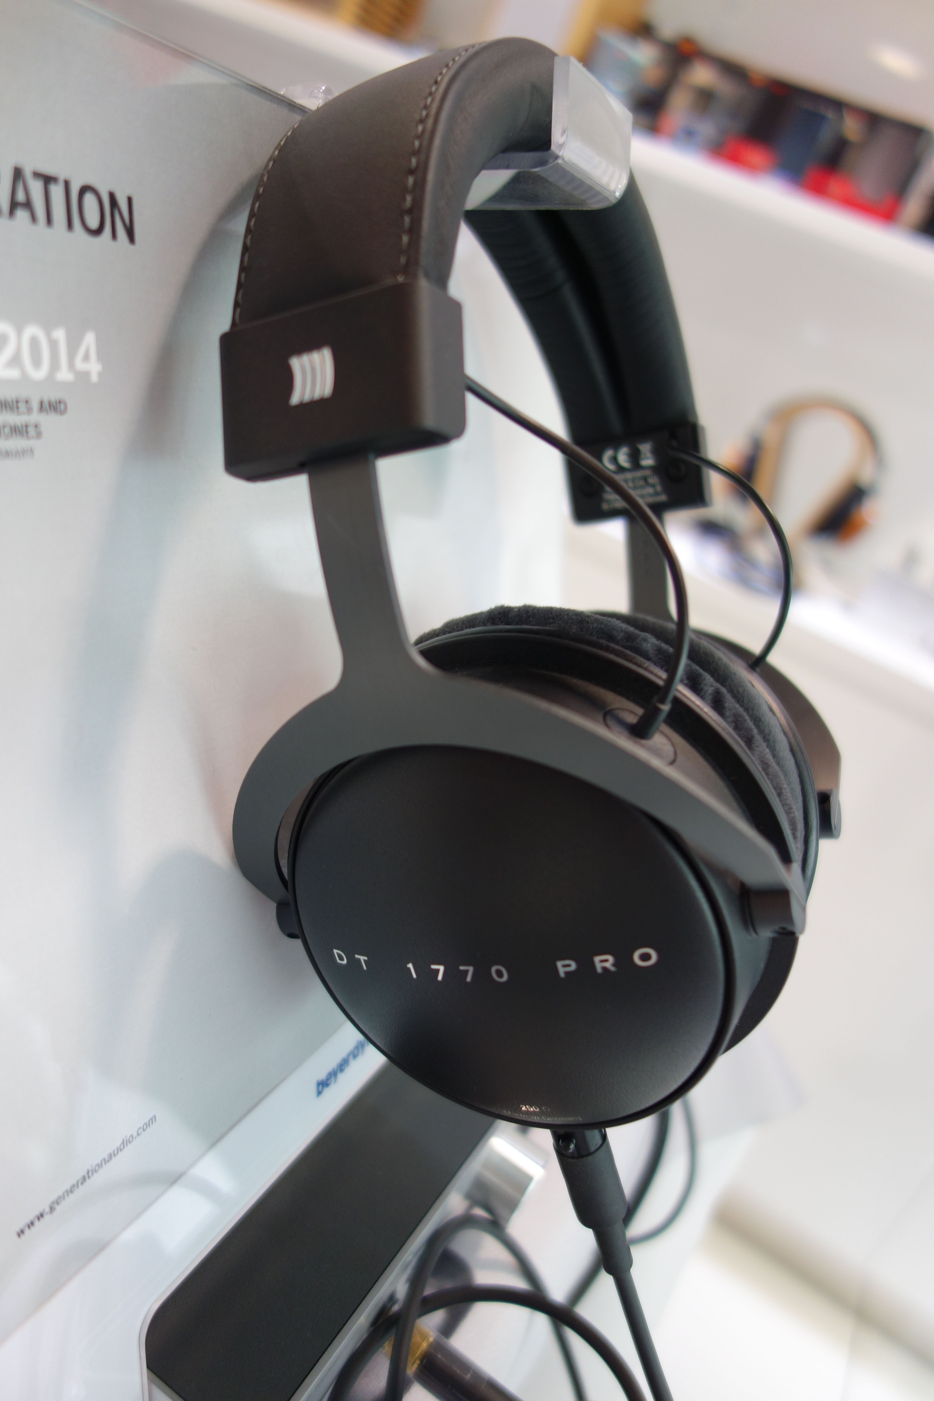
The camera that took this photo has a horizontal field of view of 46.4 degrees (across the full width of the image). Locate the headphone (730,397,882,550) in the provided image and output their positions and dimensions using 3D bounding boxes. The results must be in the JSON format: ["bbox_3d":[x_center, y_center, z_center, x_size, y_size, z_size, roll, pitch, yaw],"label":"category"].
[{"bbox_3d":[0.502,-0.343,1.600,0.205,0.190,0.100,29,23,17],"label":"headphone"}]

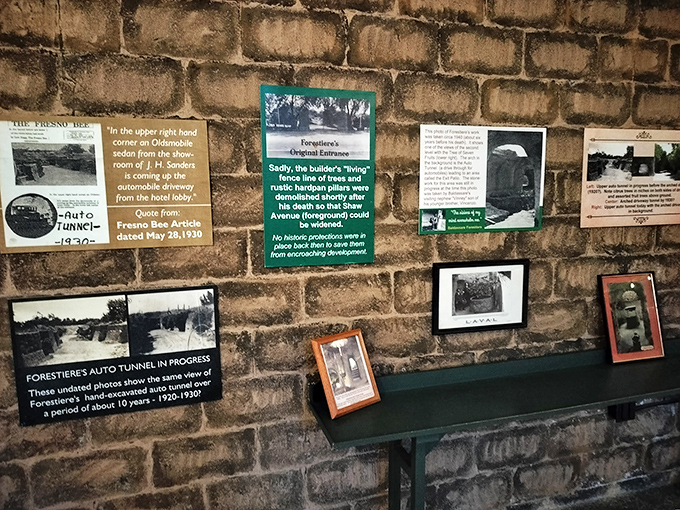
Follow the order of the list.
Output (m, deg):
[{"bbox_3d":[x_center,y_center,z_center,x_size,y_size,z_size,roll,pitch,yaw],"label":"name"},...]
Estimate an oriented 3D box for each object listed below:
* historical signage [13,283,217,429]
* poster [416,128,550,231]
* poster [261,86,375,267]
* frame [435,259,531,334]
[{"bbox_3d":[-0.783,0.355,1.709,0.675,0.447,0.015,-3,8,-18],"label":"historical signage"},{"bbox_3d":[0.634,-0.329,2.077,0.637,0.457,0.015,-3,8,-18],"label":"poster"},{"bbox_3d":[-0.076,-0.297,1.851,0.454,0.678,0.015,-3,8,-18],"label":"poster"},{"bbox_3d":[0.636,0.186,2.127,0.487,0.319,0.022,-2,8,-18],"label":"frame"}]

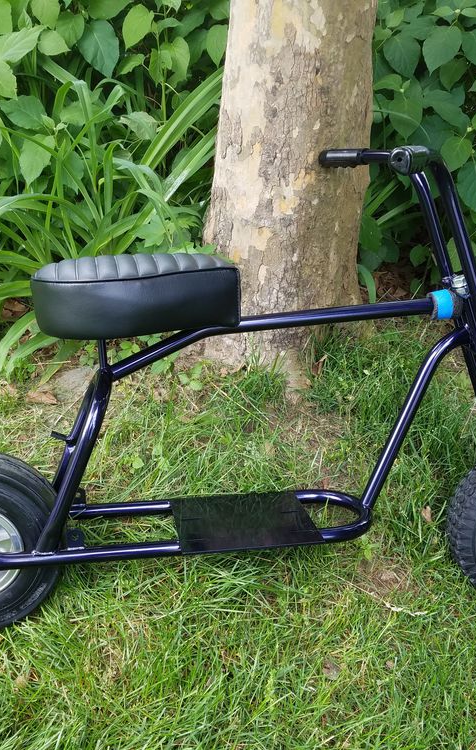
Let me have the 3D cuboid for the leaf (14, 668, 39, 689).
[{"bbox_3d":[-0.312,0.447,1.108,0.030,0.015,0.035,1,30,-10],"label":"leaf"}]

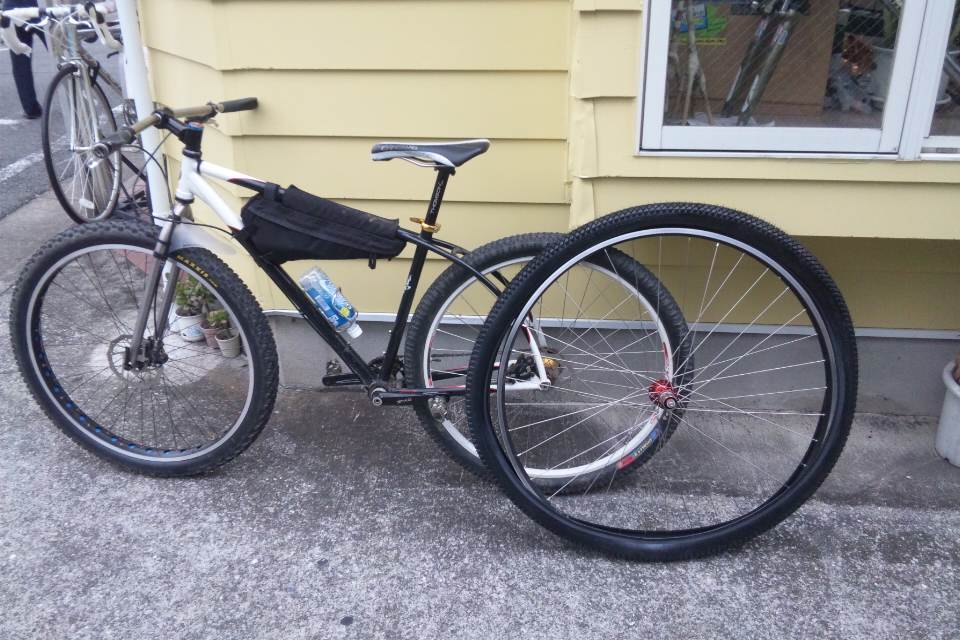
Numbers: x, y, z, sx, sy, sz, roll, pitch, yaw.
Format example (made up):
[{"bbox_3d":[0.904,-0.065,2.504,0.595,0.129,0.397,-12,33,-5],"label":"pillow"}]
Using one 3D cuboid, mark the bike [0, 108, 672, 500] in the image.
[{"bbox_3d":[-0.368,-0.007,1.982,1.820,1.000,0.780,2,22,4],"label":"bike"}]

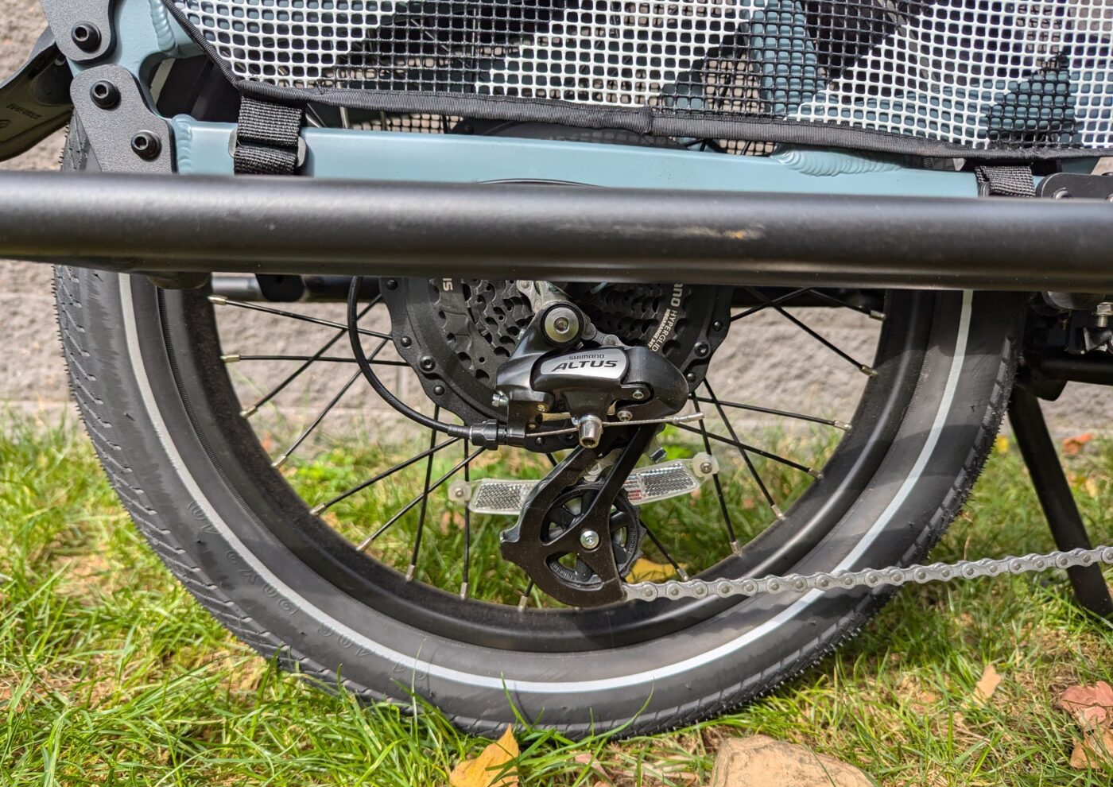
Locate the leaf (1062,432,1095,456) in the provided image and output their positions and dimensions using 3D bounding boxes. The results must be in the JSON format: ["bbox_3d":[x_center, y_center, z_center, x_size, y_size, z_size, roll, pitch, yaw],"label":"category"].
[{"bbox_3d":[1.080,0.104,1.600,0.066,0.035,0.050,1,3,0],"label":"leaf"}]

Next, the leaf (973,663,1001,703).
[{"bbox_3d":[0.282,0.189,0.505,0.020,0.016,0.028,1,3,0],"label":"leaf"}]

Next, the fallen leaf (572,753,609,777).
[{"bbox_3d":[0.018,0.192,0.400,0.020,0.007,0.016,1,3,0],"label":"fallen leaf"}]

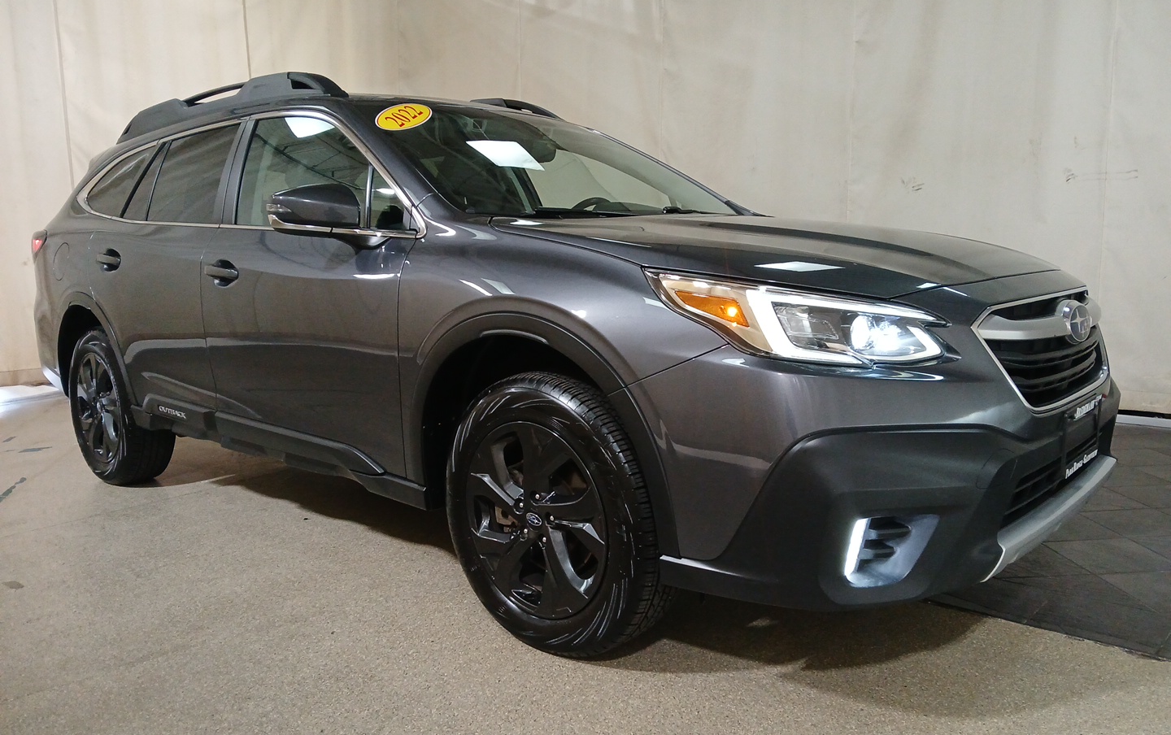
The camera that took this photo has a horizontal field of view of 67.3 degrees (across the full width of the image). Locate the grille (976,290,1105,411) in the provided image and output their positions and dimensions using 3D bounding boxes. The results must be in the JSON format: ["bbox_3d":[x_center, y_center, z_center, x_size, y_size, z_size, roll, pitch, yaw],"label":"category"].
[{"bbox_3d":[1.141,-0.060,2.135,0.130,0.258,0.880,6,11,41],"label":"grille"}]

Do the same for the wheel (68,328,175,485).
[{"bbox_3d":[-2.126,0.163,4.035,0.722,0.714,0.230,6,11,41],"label":"wheel"}]

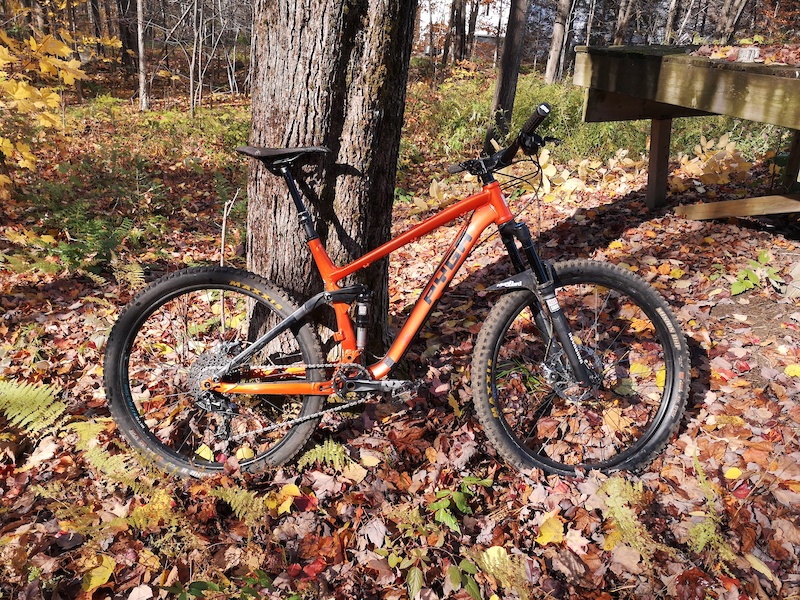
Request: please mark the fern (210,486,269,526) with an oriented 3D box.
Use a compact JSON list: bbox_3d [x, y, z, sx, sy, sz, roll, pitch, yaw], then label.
[{"bbox_3d":[-0.475,0.611,1.849,0.160,0.070,0.090,0,25,0],"label":"fern"}]

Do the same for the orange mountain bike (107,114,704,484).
[{"bbox_3d":[-0.014,0.041,1.927,1.855,1.106,0.760,-1,7,2],"label":"orange mountain bike"}]

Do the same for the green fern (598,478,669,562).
[{"bbox_3d":[0.638,0.600,1.713,0.175,0.155,0.160,0,25,0],"label":"green fern"}]

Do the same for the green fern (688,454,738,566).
[{"bbox_3d":[0.864,0.575,1.720,0.130,0.194,0.220,0,25,0],"label":"green fern"}]

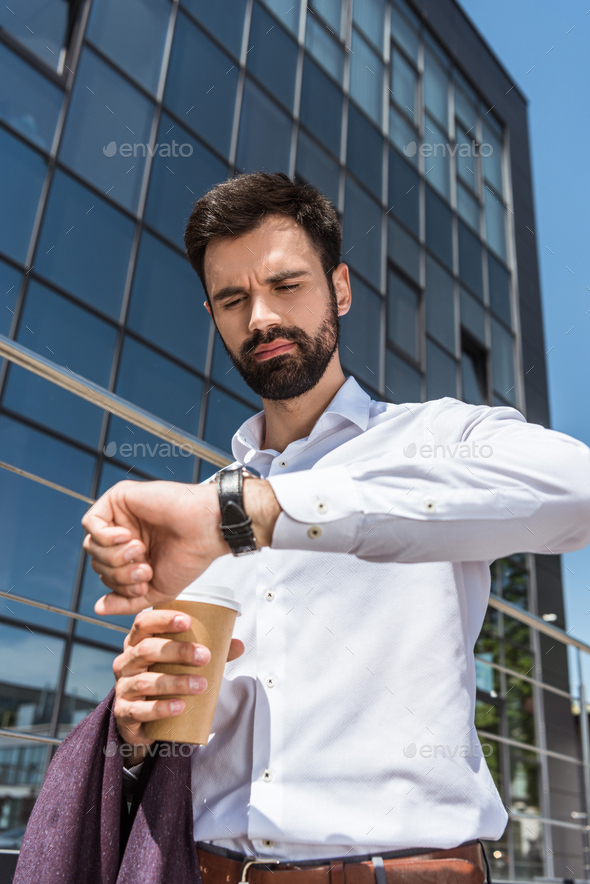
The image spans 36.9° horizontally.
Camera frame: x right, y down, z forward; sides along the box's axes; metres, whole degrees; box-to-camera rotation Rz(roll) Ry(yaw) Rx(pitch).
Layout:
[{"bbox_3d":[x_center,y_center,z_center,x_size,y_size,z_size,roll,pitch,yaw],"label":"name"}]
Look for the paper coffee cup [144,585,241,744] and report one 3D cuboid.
[{"bbox_3d":[-0.097,0.200,0.798,0.086,0.136,0.086,9,-19,-5],"label":"paper coffee cup"}]

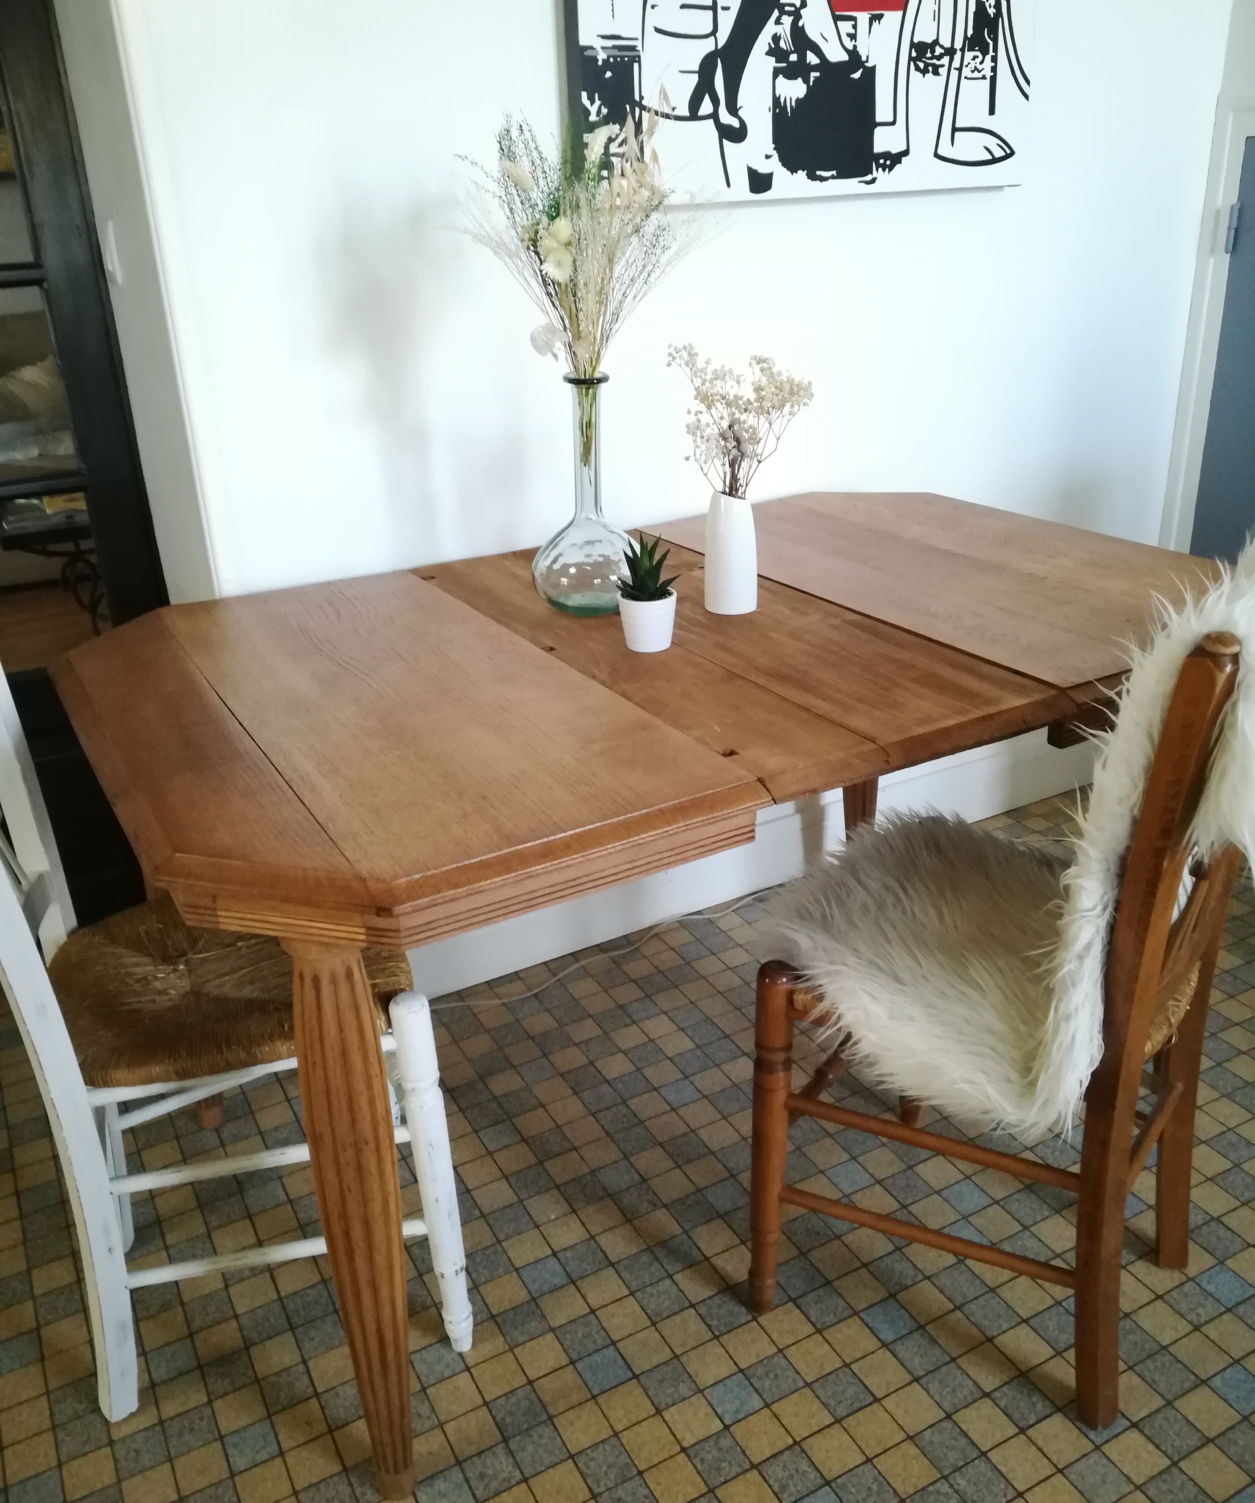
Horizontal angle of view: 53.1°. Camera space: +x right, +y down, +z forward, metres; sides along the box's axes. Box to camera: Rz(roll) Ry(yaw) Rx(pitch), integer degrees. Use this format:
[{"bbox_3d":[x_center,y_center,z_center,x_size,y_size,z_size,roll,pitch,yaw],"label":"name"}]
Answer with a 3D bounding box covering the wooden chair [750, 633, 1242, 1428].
[{"bbox_3d":[0.420,0.230,1.368,0.424,0.880,0.433,15,29,35],"label":"wooden chair"}]

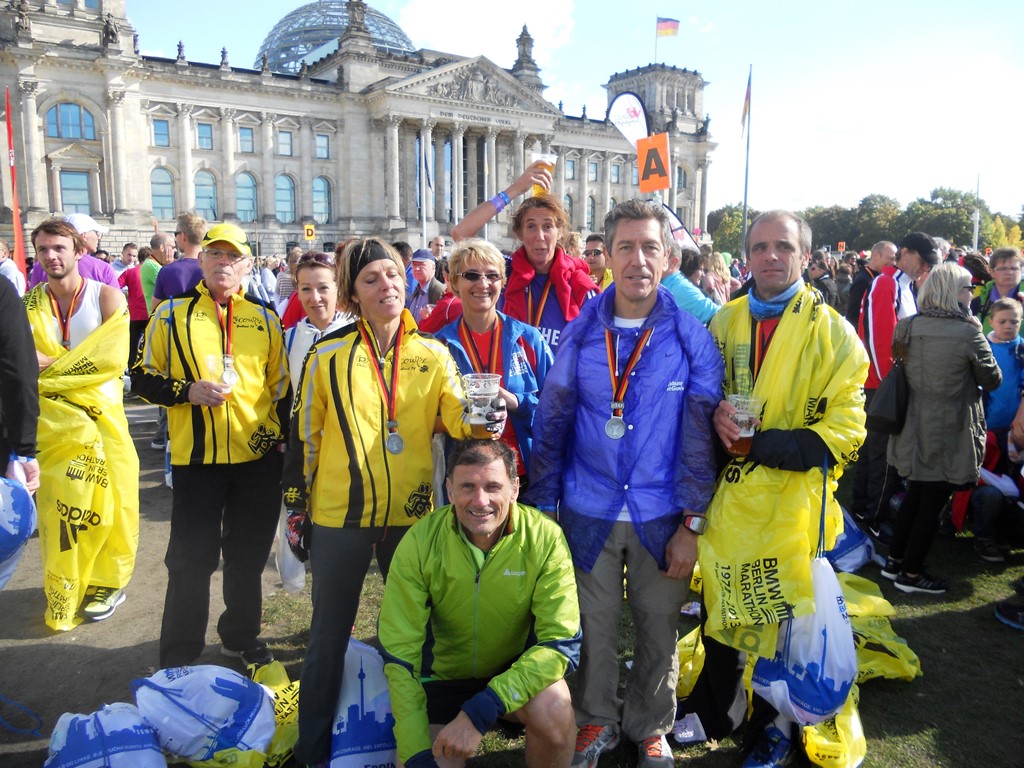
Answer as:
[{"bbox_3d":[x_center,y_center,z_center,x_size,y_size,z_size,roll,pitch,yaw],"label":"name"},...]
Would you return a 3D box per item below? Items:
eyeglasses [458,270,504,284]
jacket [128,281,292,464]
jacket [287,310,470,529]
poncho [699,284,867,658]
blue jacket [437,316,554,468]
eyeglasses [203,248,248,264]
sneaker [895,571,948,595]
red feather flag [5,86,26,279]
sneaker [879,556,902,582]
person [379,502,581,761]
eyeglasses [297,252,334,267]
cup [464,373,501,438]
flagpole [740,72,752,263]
[{"bbox_3d":[-0.095,-0.323,2.420,0.140,0.042,0.130,-2,8,-12],"label":"eyeglasses"},{"bbox_3d":[-1.110,-0.042,2.930,0.550,0.650,0.360,-4,9,-23],"label":"jacket"},{"bbox_3d":[-0.354,0.086,2.120,0.480,0.560,0.380,-4,9,-20],"label":"jacket"},{"bbox_3d":[0.792,0.235,2.330,0.500,1.040,0.420,4,9,30],"label":"poncho"},{"bbox_3d":[-0.085,0.051,2.480,0.450,0.550,0.320,-1,8,-6],"label":"blue jacket"},{"bbox_3d":[-0.971,-0.432,2.706,0.148,0.045,0.140,7,5,-12],"label":"eyeglasses"},{"bbox_3d":[1.917,0.925,3.740,0.260,0.095,0.098,1,8,8],"label":"sneaker"},{"bbox_3d":[-6.945,-2.118,11.285,0.350,4.000,0.200,-4,9,-20],"label":"red feather flag"},{"bbox_3d":[1.948,0.905,3.896,0.265,0.110,0.100,5,10,33],"label":"sneaker"},{"bbox_3d":[-0.082,0.693,2.088,0.520,1.020,0.660,0,8,-3],"label":"person"},{"bbox_3d":[-0.709,-0.451,2.895,0.145,0.050,0.130,5,-29,-10],"label":"eyeglasses"},{"bbox_3d":[-0.071,0.051,1.930,0.092,0.149,0.092,-1,8,0],"label":"cup"},{"bbox_3d":[31.753,-28.169,108.109,0.500,28.310,0.500,0,8,0],"label":"flagpole"}]

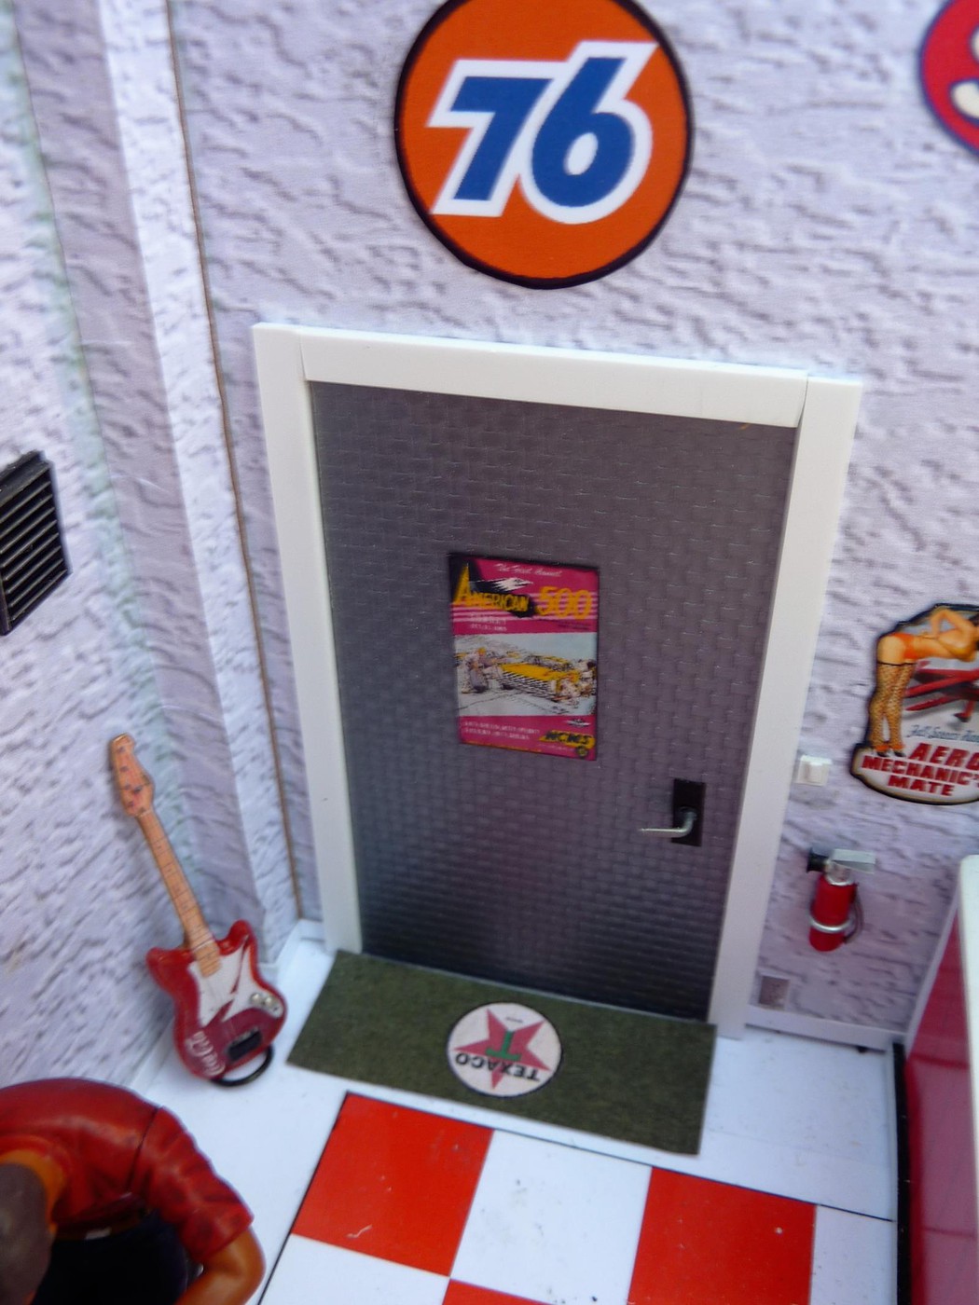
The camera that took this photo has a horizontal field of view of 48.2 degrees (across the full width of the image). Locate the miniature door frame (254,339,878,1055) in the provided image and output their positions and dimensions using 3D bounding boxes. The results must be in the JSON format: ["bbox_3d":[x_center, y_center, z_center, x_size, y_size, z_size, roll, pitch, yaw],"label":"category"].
[{"bbox_3d":[0.006,0.011,0.150,0.069,0.105,0.003,8,34,13],"label":"miniature door frame"}]

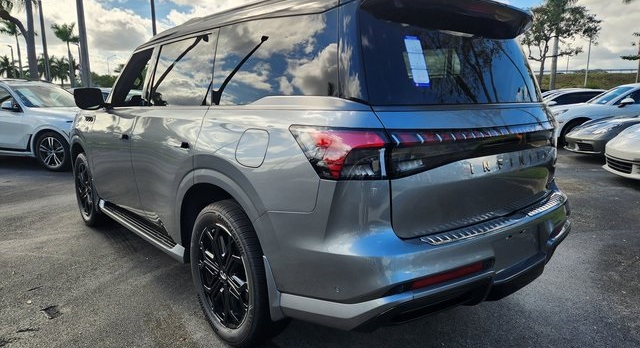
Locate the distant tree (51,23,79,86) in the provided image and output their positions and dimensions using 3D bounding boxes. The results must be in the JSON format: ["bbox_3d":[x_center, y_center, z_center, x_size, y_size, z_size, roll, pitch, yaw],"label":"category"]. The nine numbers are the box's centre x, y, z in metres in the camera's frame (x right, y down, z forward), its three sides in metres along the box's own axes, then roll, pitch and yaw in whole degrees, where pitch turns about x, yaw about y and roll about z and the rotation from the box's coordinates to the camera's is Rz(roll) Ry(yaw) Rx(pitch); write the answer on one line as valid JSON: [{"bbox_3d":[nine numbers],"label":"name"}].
[{"bbox_3d":[-20.982,-8.808,35.039,2.500,8.000,2.500,0,10,0],"label":"distant tree"}]

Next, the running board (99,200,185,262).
[{"bbox_3d":[-1.470,0.395,3.582,0.210,0.100,2.050,-8,13,-40],"label":"running board"}]

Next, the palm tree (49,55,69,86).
[{"bbox_3d":[-31.196,-11.002,50.909,2.800,6.800,2.800,0,10,0],"label":"palm tree"}]

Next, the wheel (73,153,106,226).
[{"bbox_3d":[-2.487,0.162,4.802,0.280,0.830,0.830,-8,13,-40],"label":"wheel"}]

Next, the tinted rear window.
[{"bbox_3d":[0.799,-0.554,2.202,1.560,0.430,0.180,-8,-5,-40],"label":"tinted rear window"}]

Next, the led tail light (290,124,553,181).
[{"bbox_3d":[0.797,-0.170,2.268,1.950,0.210,0.480,-8,13,-40],"label":"led tail light"}]

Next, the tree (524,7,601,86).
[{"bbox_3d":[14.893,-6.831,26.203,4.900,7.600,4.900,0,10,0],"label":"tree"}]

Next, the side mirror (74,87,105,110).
[{"bbox_3d":[-2.094,-0.671,3.823,0.260,0.210,0.160,-8,13,-40],"label":"side mirror"}]

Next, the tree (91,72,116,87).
[{"bbox_3d":[-34.843,-13.538,68.742,4.800,5.700,4.800,0,10,0],"label":"tree"}]

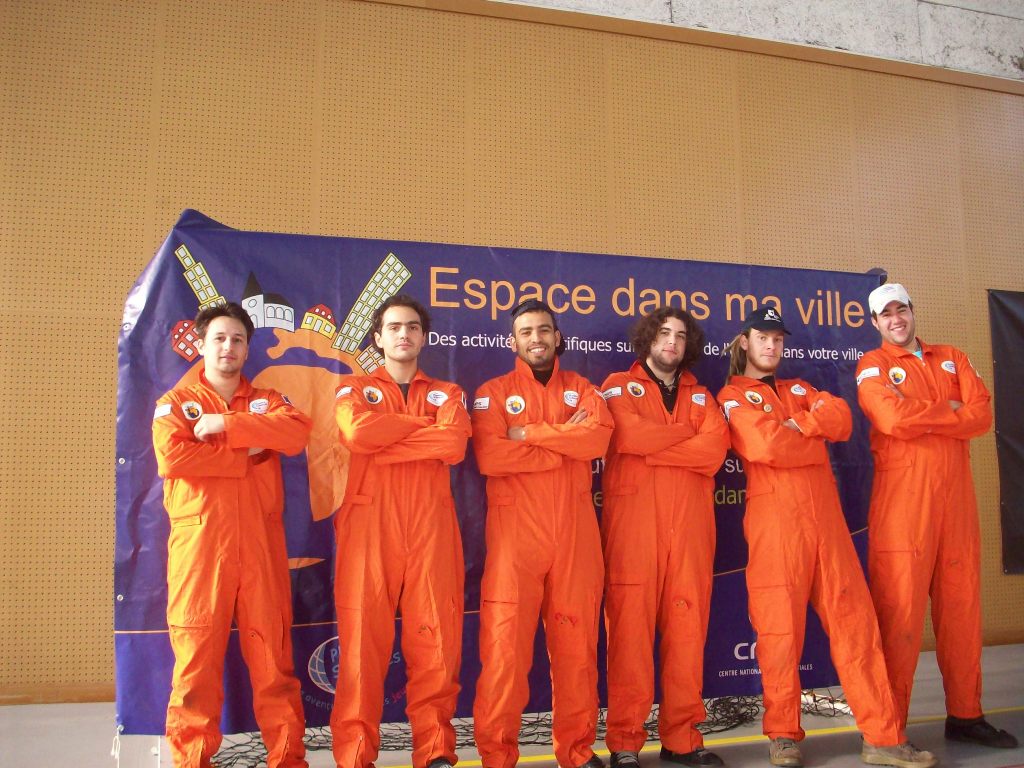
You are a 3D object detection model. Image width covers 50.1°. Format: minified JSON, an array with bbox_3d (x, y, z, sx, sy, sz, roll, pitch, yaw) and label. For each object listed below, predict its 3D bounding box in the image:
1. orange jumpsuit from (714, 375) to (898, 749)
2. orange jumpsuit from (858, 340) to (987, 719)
[{"bbox_3d":[1.108,0.652,4.091,0.660,1.368,0.440,1,-6,-10],"label":"orange jumpsuit"},{"bbox_3d":[1.643,0.598,4.371,0.560,1.556,0.420,0,-6,-3],"label":"orange jumpsuit"}]

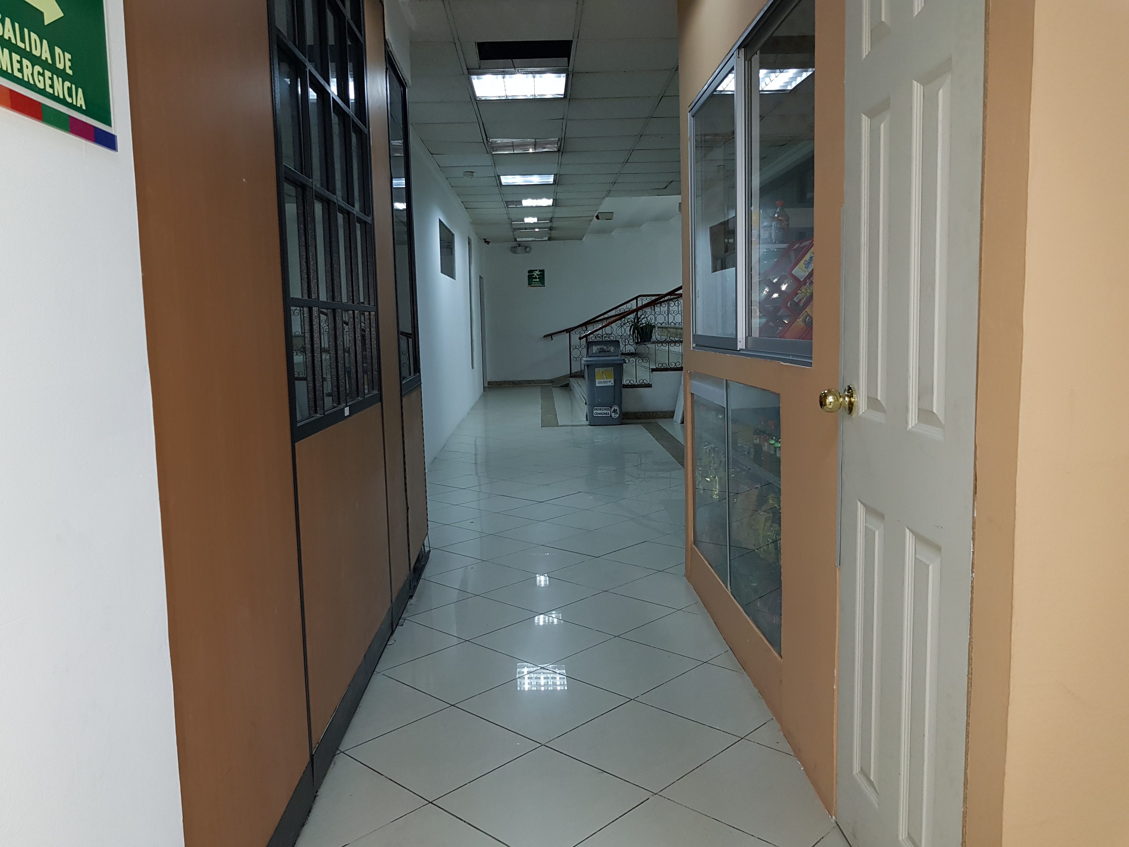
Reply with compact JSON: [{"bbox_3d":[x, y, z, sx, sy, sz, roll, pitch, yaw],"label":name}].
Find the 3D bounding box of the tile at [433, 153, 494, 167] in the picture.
[{"bbox_3d":[-0.934,-2.424,7.799,0.498,0.020,0.606,-2,6,-1],"label":"tile"}]

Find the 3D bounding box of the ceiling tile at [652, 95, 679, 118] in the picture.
[{"bbox_3d":[0.959,-2.261,6.035,0.613,0.022,0.595,-2,7,-1],"label":"ceiling tile"}]

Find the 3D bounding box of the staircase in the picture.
[{"bbox_3d":[0.922,-1.278,12.871,2.450,1.580,5.600,-2,7,-1],"label":"staircase"}]

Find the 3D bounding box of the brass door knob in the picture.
[{"bbox_3d":[0.588,-0.050,1.832,0.070,0.066,0.066,-2,6,-1],"label":"brass door knob"}]

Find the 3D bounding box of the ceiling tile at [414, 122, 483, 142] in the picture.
[{"bbox_3d":[-0.883,-2.280,6.591,0.495,0.022,0.595,-2,7,-1],"label":"ceiling tile"}]

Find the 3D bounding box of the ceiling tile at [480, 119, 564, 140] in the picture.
[{"bbox_3d":[-0.314,-2.297,6.605,0.613,0.022,0.595,-2,7,-1],"label":"ceiling tile"}]

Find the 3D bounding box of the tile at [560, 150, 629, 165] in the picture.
[{"bbox_3d":[0.278,-2.456,7.815,0.607,0.020,0.606,-2,6,-1],"label":"tile"}]

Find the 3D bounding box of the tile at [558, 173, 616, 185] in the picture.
[{"bbox_3d":[0.246,-2.610,9.021,0.613,0.022,0.595,-2,7,-1],"label":"tile"}]

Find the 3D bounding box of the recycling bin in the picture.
[{"bbox_3d":[0.439,-0.484,9.715,0.455,0.965,0.440,-2,6,-1],"label":"recycling bin"}]

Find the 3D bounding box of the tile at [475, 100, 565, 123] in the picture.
[{"bbox_3d":[-0.297,-2.224,6.005,0.613,0.022,0.595,-2,7,-1],"label":"tile"}]

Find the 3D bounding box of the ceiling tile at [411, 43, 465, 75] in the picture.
[{"bbox_3d":[-0.832,-2.060,4.790,0.495,0.022,0.595,-2,7,-1],"label":"ceiling tile"}]

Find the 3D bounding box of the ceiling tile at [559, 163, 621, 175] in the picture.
[{"bbox_3d":[0.260,-2.532,8.425,0.607,0.020,0.606,-2,6,-1],"label":"ceiling tile"}]

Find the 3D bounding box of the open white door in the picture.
[{"bbox_3d":[0.648,-0.050,1.604,0.040,2.040,0.585,-2,6,-1],"label":"open white door"}]

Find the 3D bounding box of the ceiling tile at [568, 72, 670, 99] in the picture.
[{"bbox_3d":[0.350,-2.151,5.375,0.607,0.020,0.606,-2,6,-1],"label":"ceiling tile"}]

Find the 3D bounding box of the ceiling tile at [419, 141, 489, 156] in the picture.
[{"bbox_3d":[-0.916,-2.348,7.189,0.498,0.020,0.606,-2,6,-1],"label":"ceiling tile"}]

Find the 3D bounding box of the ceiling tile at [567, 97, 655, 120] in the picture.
[{"bbox_3d":[0.332,-2.227,5.984,0.607,0.020,0.606,-2,6,-1],"label":"ceiling tile"}]

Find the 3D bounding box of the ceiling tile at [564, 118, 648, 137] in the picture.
[{"bbox_3d":[0.314,-2.316,6.620,0.613,0.022,0.595,-2,7,-1],"label":"ceiling tile"}]

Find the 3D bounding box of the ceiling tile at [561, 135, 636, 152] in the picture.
[{"bbox_3d":[0.297,-2.390,7.221,0.613,0.022,0.595,-2,7,-1],"label":"ceiling tile"}]

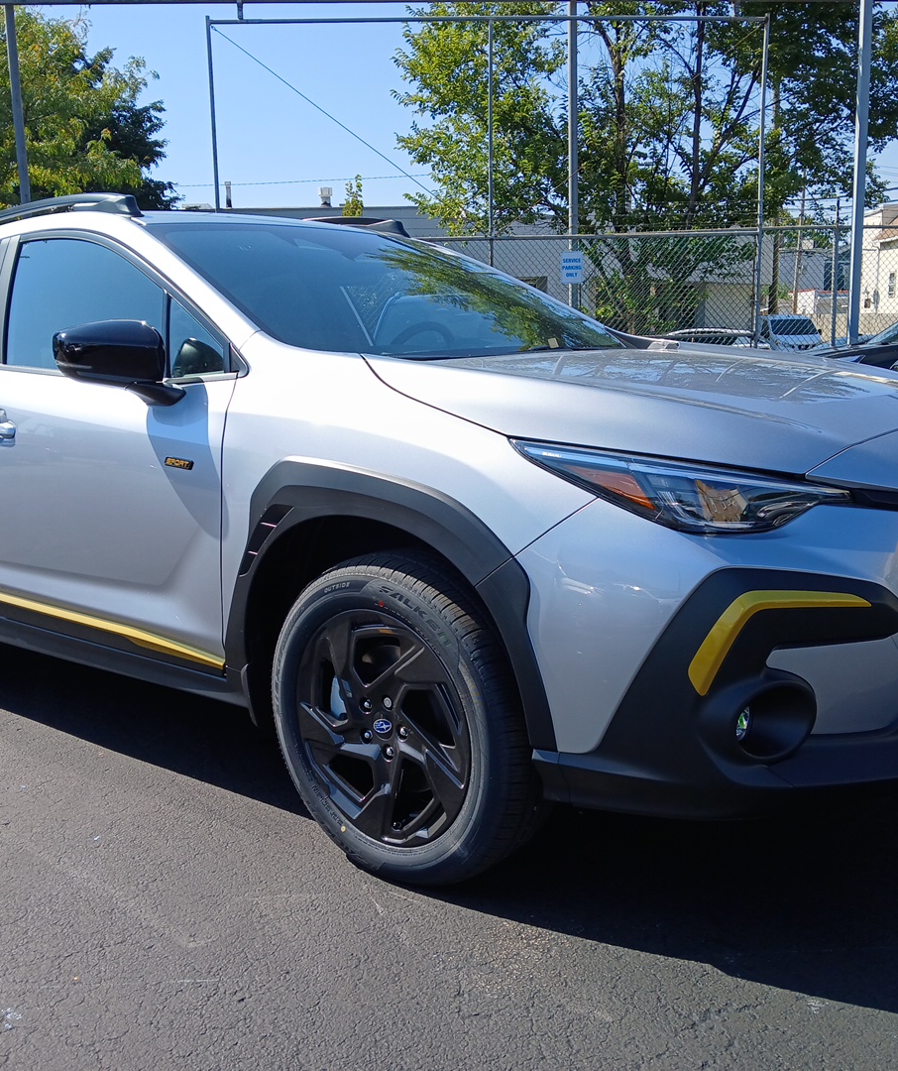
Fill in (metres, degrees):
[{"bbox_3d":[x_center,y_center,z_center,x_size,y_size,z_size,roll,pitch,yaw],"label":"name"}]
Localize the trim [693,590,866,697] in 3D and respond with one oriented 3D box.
[{"bbox_3d":[0.571,0.173,1.847,0.335,0.185,0.075,-3,8,-11],"label":"trim"}]

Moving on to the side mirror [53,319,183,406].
[{"bbox_3d":[-0.786,-0.408,2.542,0.220,0.200,0.220,6,11,40],"label":"side mirror"}]

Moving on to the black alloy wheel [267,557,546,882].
[{"bbox_3d":[-0.082,0.378,2.265,0.700,0.700,0.230,6,11,40],"label":"black alloy wheel"}]

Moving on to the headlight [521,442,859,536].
[{"bbox_3d":[0.406,-0.087,1.896,0.530,0.175,0.300,6,11,40],"label":"headlight"}]

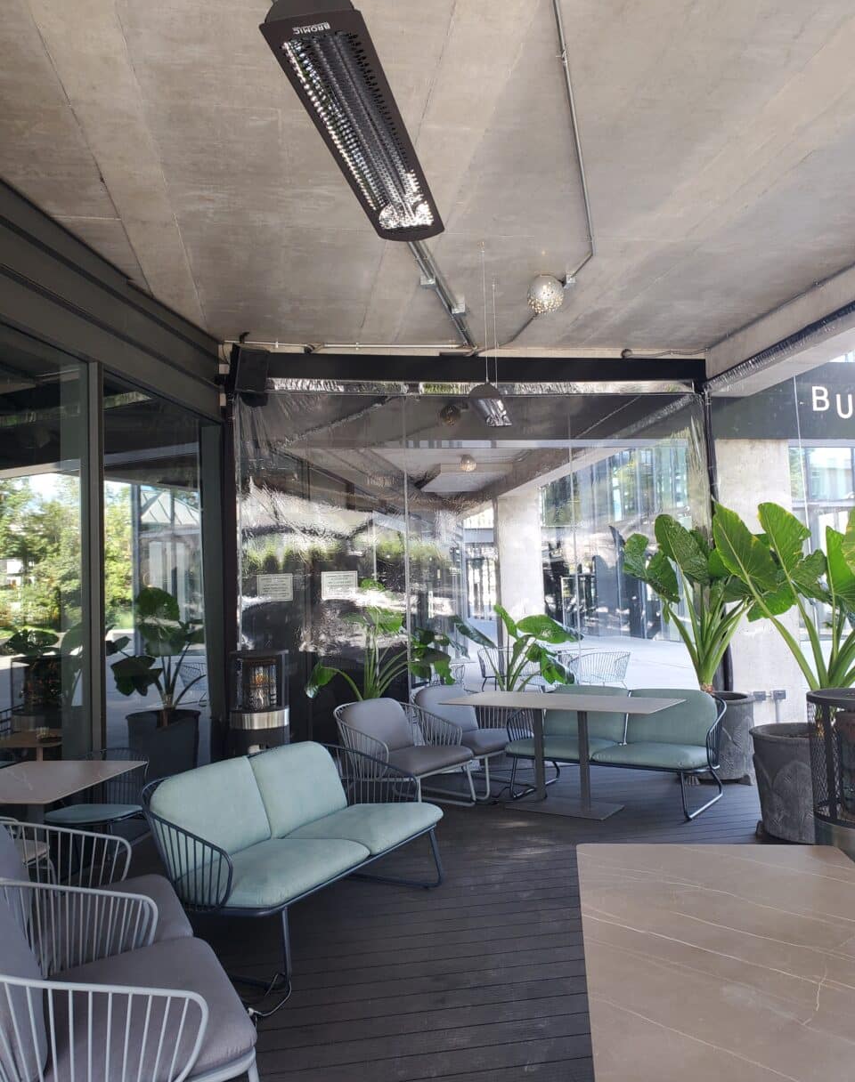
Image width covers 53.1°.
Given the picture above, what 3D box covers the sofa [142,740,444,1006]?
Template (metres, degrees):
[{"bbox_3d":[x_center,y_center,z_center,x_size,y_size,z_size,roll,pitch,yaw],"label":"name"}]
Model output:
[{"bbox_3d":[-0.570,1.431,4.158,0.770,0.775,1.520,-4,-4,28],"label":"sofa"}]

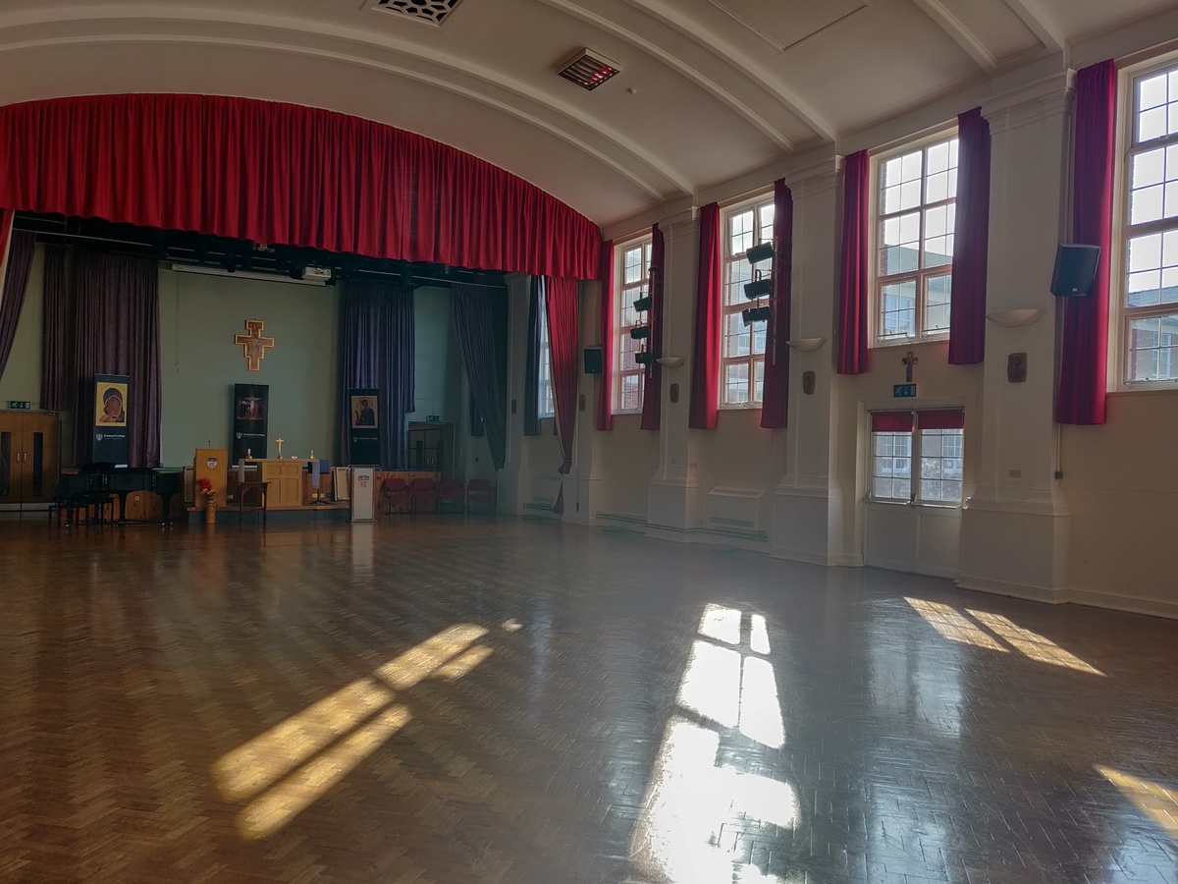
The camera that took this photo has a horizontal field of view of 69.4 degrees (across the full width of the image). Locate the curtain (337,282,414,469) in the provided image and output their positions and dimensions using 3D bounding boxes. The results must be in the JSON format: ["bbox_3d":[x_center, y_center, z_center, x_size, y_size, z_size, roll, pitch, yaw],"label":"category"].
[{"bbox_3d":[-5.563,-1.771,22.387,2.010,4.907,0.300,2,-1,-32],"label":"curtain"}]

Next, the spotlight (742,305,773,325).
[{"bbox_3d":[2.701,-2.040,13.650,0.380,0.250,0.260,-6,-3,24],"label":"spotlight"}]

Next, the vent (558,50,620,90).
[{"bbox_3d":[0.004,-5.282,12.100,0.564,0.120,0.800,12,-6,-31],"label":"vent"}]

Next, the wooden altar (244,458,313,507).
[{"bbox_3d":[-6.341,0.823,17.271,1.533,0.951,0.650,1,0,-31],"label":"wooden altar"}]

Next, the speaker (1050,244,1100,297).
[{"bbox_3d":[5.030,-1.783,8.856,0.360,0.510,0.300,1,21,8],"label":"speaker"}]

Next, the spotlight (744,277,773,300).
[{"bbox_3d":[2.573,-2.323,12.906,0.410,0.250,0.250,-13,-4,13],"label":"spotlight"}]

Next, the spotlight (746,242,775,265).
[{"bbox_3d":[2.744,-3.011,13.629,0.380,0.250,0.260,-13,-7,24],"label":"spotlight"}]

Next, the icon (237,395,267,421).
[{"bbox_3d":[-8.180,-0.819,20.581,0.672,0.617,0.030,2,-1,-32],"label":"icon"}]

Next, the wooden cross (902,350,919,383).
[{"bbox_3d":[4.455,-1.041,11.791,0.030,0.422,0.257,2,-1,-32],"label":"wooden cross"}]

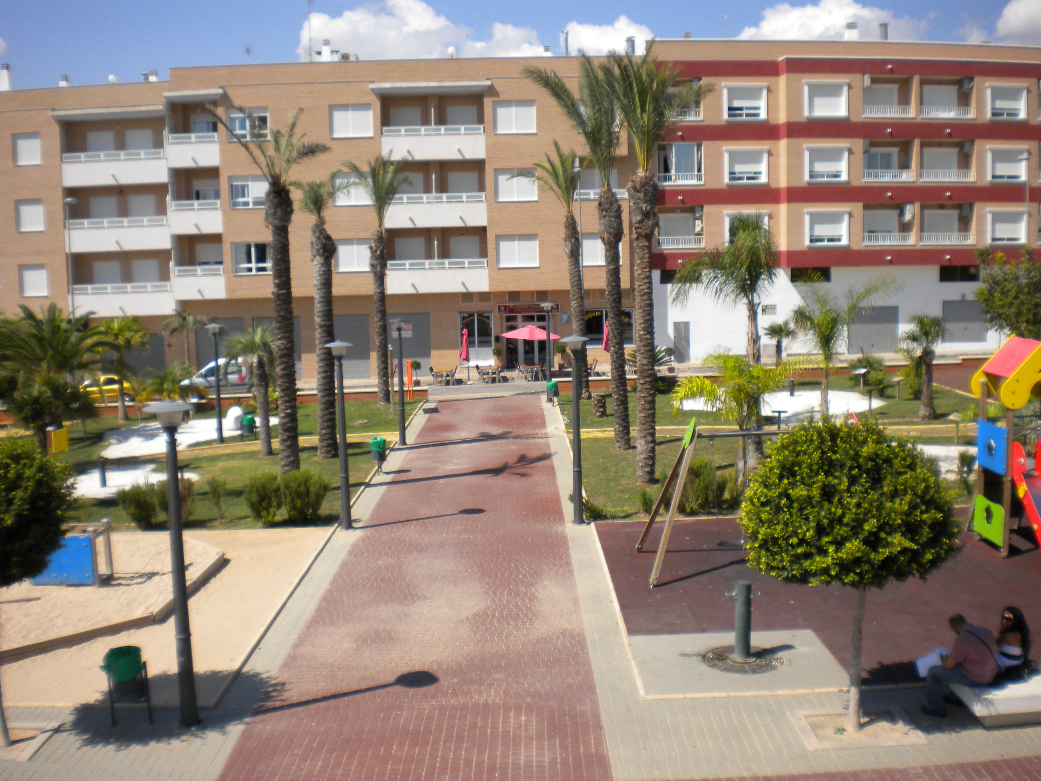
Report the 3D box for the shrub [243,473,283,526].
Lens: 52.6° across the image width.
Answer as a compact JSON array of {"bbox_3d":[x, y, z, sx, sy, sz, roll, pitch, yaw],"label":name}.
[{"bbox_3d":[-5.331,2.224,21.900,0.820,1.020,0.820,-1,5,0],"label":"shrub"}]

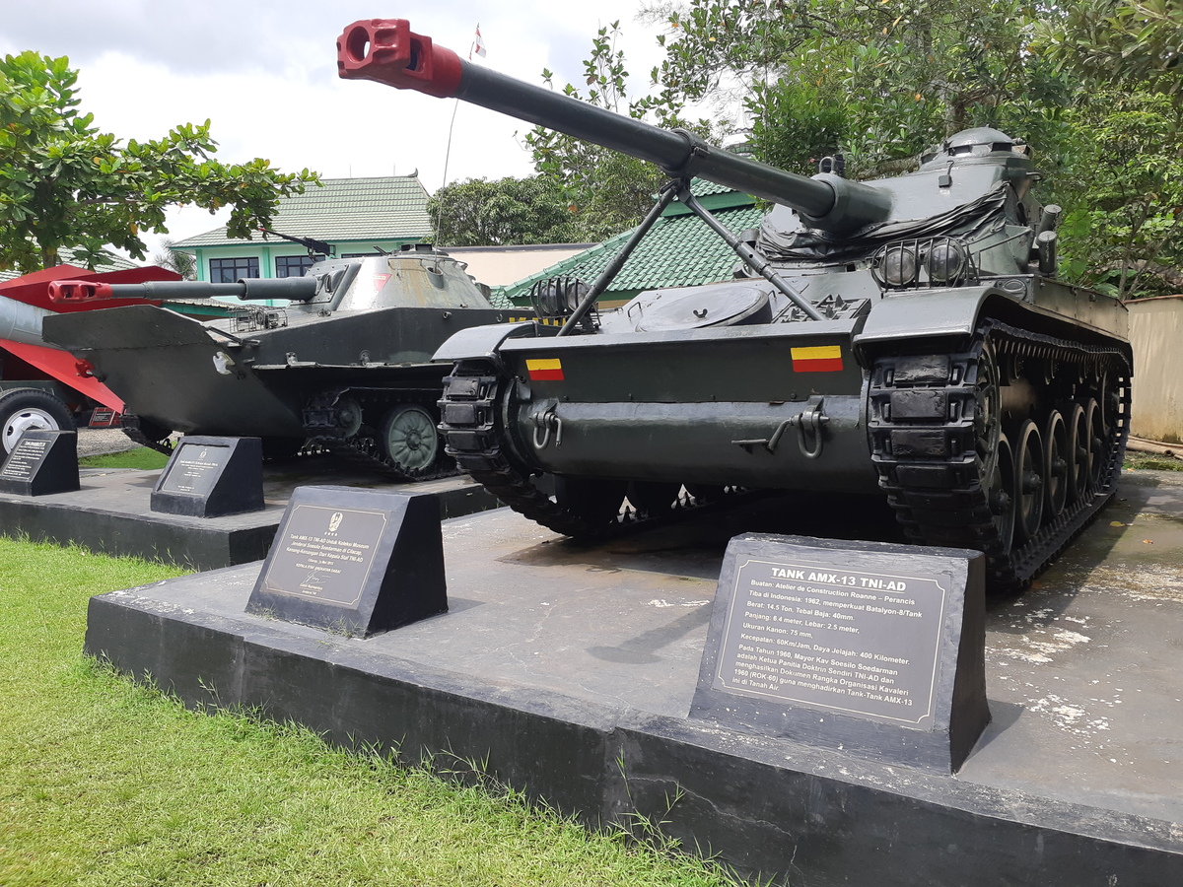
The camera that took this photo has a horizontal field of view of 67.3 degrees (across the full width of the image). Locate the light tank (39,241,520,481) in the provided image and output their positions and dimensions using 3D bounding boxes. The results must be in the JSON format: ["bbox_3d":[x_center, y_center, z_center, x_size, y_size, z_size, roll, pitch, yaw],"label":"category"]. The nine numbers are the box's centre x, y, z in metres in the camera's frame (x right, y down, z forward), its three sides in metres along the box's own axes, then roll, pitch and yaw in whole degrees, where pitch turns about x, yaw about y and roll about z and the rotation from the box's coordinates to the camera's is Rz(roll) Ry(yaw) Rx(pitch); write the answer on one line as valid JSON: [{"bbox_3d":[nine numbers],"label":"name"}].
[{"bbox_3d":[-1.942,-1.006,9.806,3.150,2.310,7.540,1,6,34],"label":"light tank"}]

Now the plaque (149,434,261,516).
[{"bbox_3d":[-2.845,0.230,6.543,0.810,0.525,0.449,1,6,38],"label":"plaque"}]

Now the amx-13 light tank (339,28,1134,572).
[{"bbox_3d":[1.242,-0.705,5.005,2.530,2.350,6.350,1,6,36],"label":"amx-13 light tank"}]

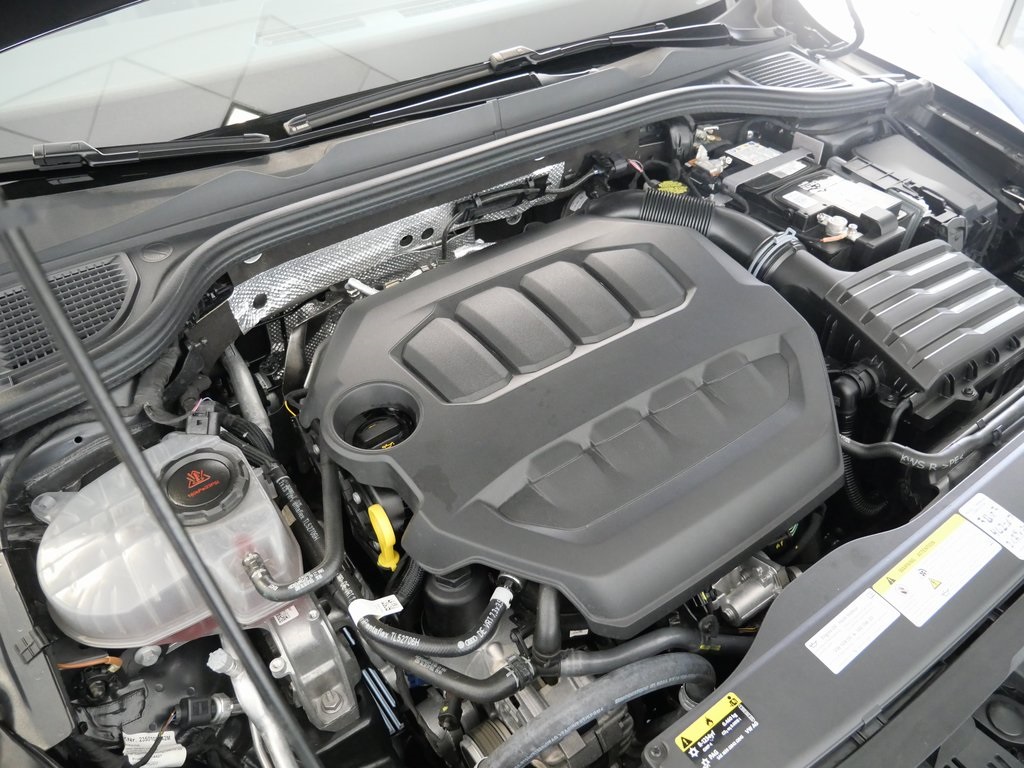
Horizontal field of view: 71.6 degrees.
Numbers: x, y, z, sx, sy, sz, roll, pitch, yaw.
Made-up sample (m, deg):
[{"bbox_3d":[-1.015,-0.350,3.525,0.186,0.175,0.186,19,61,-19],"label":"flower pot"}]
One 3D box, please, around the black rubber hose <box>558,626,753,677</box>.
[{"bbox_3d":[0.129,0.233,0.619,0.205,0.055,0.035,-9,44,-9],"label":"black rubber hose"}]

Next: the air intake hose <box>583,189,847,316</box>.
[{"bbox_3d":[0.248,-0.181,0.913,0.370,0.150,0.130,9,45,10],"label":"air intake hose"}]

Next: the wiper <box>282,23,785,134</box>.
[{"bbox_3d":[0.052,-0.465,1.042,0.830,0.070,0.110,-21,48,-20],"label":"wiper"}]

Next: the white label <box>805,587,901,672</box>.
[{"bbox_3d":[0.282,0.202,0.584,0.088,0.002,0.029,-25,53,-24],"label":"white label"}]

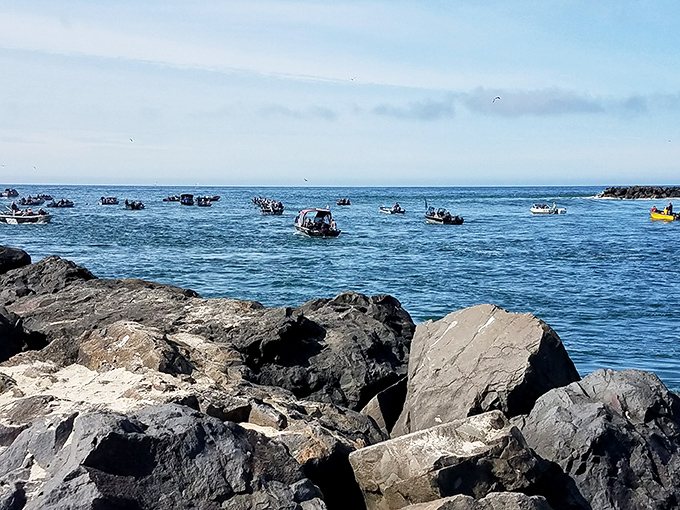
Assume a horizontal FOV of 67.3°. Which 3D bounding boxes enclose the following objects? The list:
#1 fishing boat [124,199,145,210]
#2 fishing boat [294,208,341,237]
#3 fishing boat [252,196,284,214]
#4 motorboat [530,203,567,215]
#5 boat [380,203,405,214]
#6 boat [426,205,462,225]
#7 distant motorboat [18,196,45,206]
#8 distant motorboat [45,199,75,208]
[{"bbox_3d":[-37.344,-8.958,92.019,4.800,1.600,1.900,5,9,32],"label":"fishing boat"},{"bbox_3d":[-2.532,-3.042,46.258,2.300,2.200,5.800,-5,9,-31],"label":"fishing boat"},{"bbox_3d":[-11.929,-7.595,81.880,2.400,1.900,6.200,-6,10,-38],"label":"fishing boat"},{"bbox_3d":[32.866,-7.403,80.614,5.600,1.900,2.100,4,8,26],"label":"motorboat"},{"bbox_3d":[8.080,-7.392,81.754,1.900,1.500,4.800,-5,9,-36],"label":"boat"},{"bbox_3d":[11.591,-4.652,59.371,2.200,1.900,5.600,-4,9,-26],"label":"boat"},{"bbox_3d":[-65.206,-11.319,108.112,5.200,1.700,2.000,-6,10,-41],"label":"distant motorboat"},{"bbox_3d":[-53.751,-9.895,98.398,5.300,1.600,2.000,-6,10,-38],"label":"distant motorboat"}]

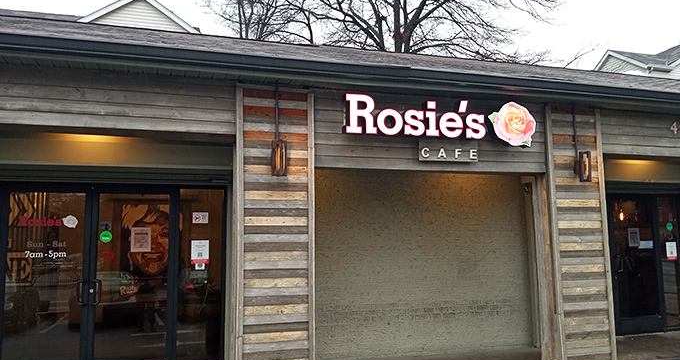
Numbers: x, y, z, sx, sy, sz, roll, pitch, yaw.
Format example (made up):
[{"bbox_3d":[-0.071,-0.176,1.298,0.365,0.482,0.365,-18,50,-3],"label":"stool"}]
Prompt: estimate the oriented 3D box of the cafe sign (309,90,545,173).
[{"bbox_3d":[1.100,-0.525,6.085,2.878,0.830,0.190,1,-6,-17],"label":"cafe sign"}]

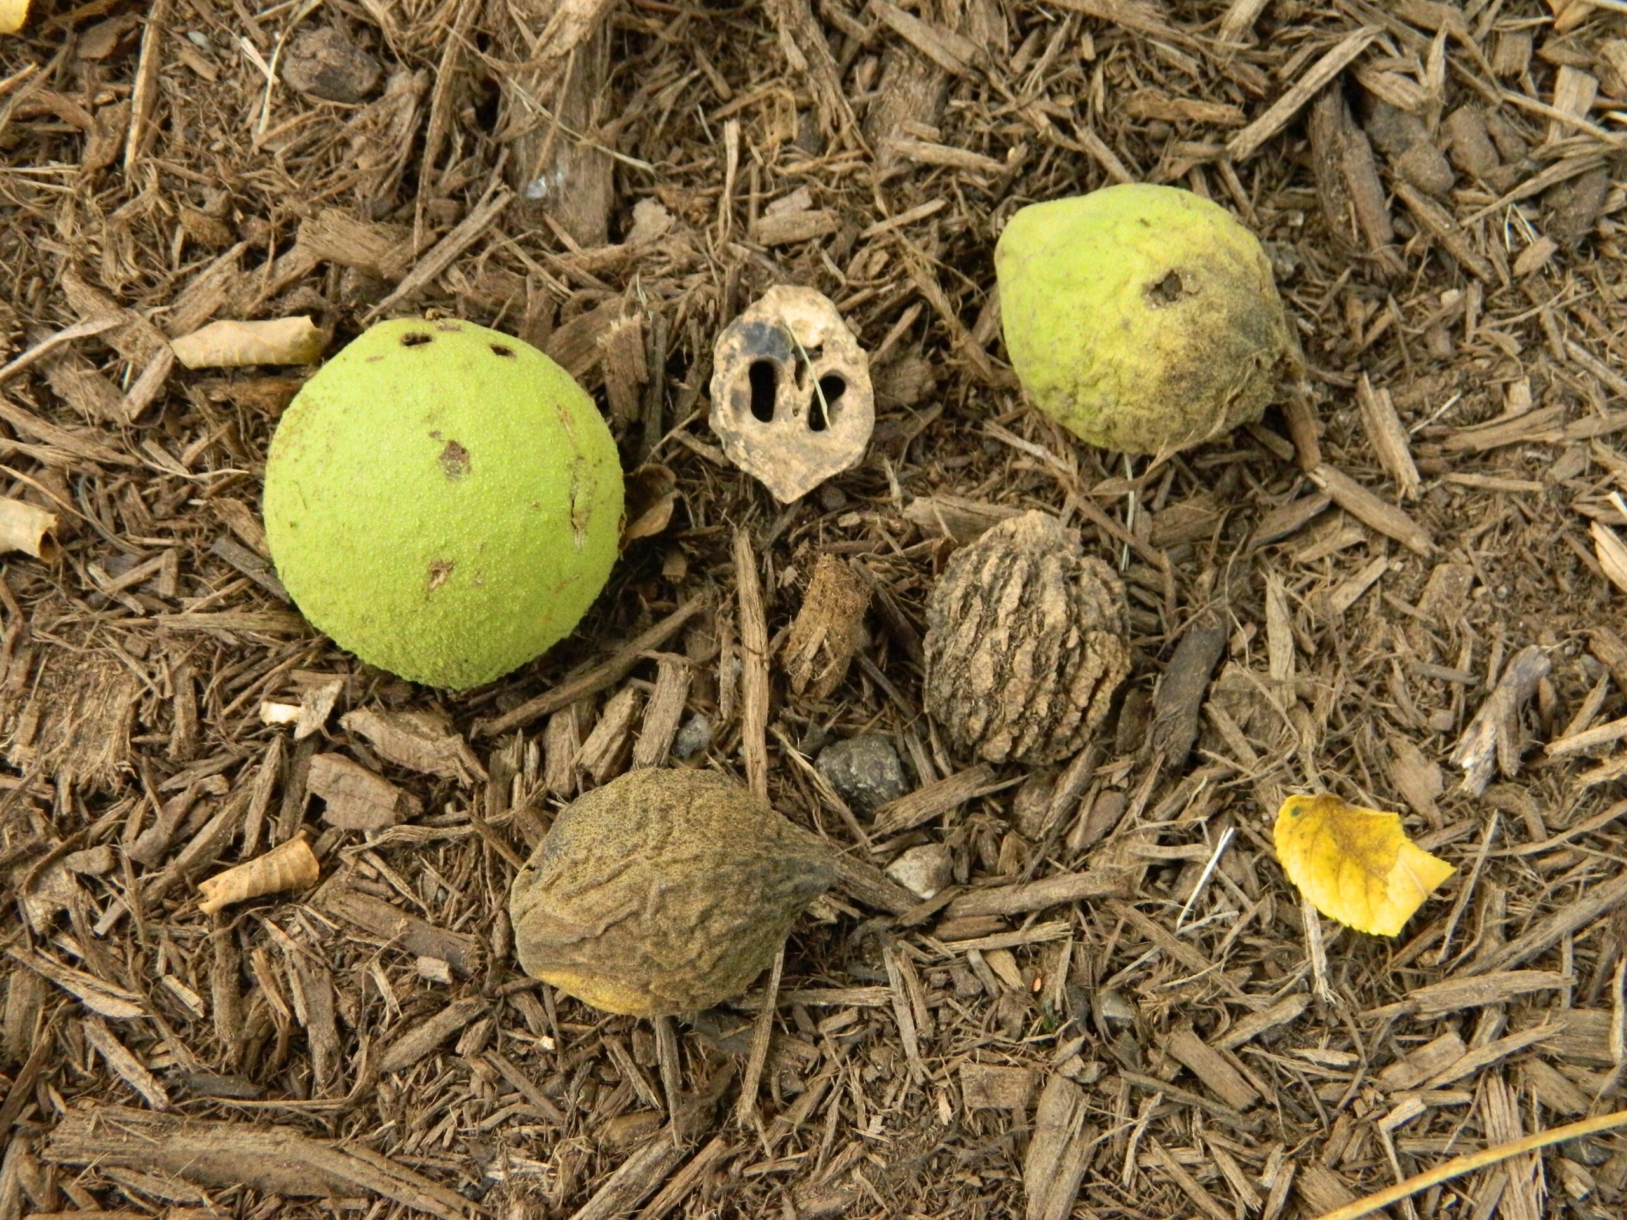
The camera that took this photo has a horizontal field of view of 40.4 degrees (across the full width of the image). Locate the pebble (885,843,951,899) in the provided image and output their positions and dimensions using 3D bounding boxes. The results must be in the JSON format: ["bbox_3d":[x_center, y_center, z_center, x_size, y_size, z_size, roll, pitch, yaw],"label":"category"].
[{"bbox_3d":[0.018,0.041,0.352,0.010,0.008,0.008,-34,73,-11],"label":"pebble"}]

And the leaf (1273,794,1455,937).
[{"bbox_3d":[0.085,0.038,0.350,0.021,0.006,0.026,-42,75,-14],"label":"leaf"}]

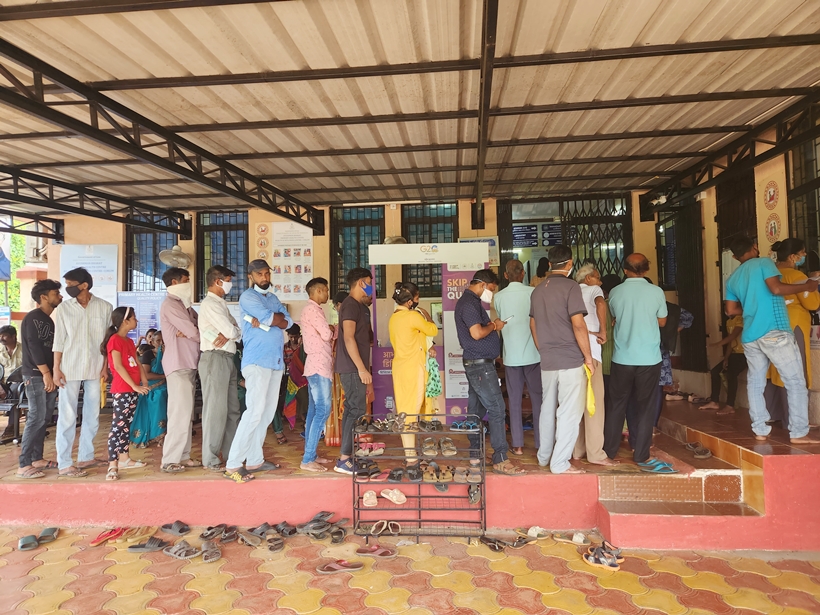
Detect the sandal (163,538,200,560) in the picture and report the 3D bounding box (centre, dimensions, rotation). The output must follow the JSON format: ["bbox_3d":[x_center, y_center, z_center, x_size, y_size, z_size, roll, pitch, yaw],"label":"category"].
[{"bbox_3d":[-1.465,1.549,3.508,0.250,0.085,0.100,-1,-3,5],"label":"sandal"}]

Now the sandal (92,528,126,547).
[{"bbox_3d":[-2.229,1.663,3.999,0.090,0.050,0.280,-2,-4,8],"label":"sandal"}]

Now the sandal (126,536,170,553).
[{"bbox_3d":[-1.799,1.622,3.767,0.275,0.085,0.100,0,-4,-15],"label":"sandal"}]

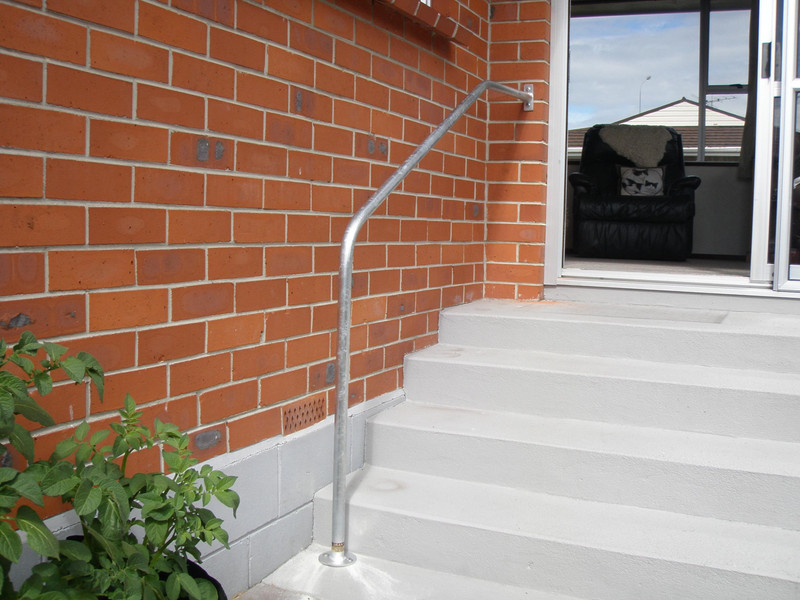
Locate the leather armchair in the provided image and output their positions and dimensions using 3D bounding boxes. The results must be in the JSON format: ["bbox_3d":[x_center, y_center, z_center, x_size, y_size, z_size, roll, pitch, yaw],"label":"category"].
[{"bbox_3d":[1.665,-0.800,6.250,0.920,1.000,0.930,3,5,12],"label":"leather armchair"}]

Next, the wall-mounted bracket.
[{"bbox_3d":[0.541,-0.848,3.680,0.041,0.112,0.016,4,5,25],"label":"wall-mounted bracket"}]

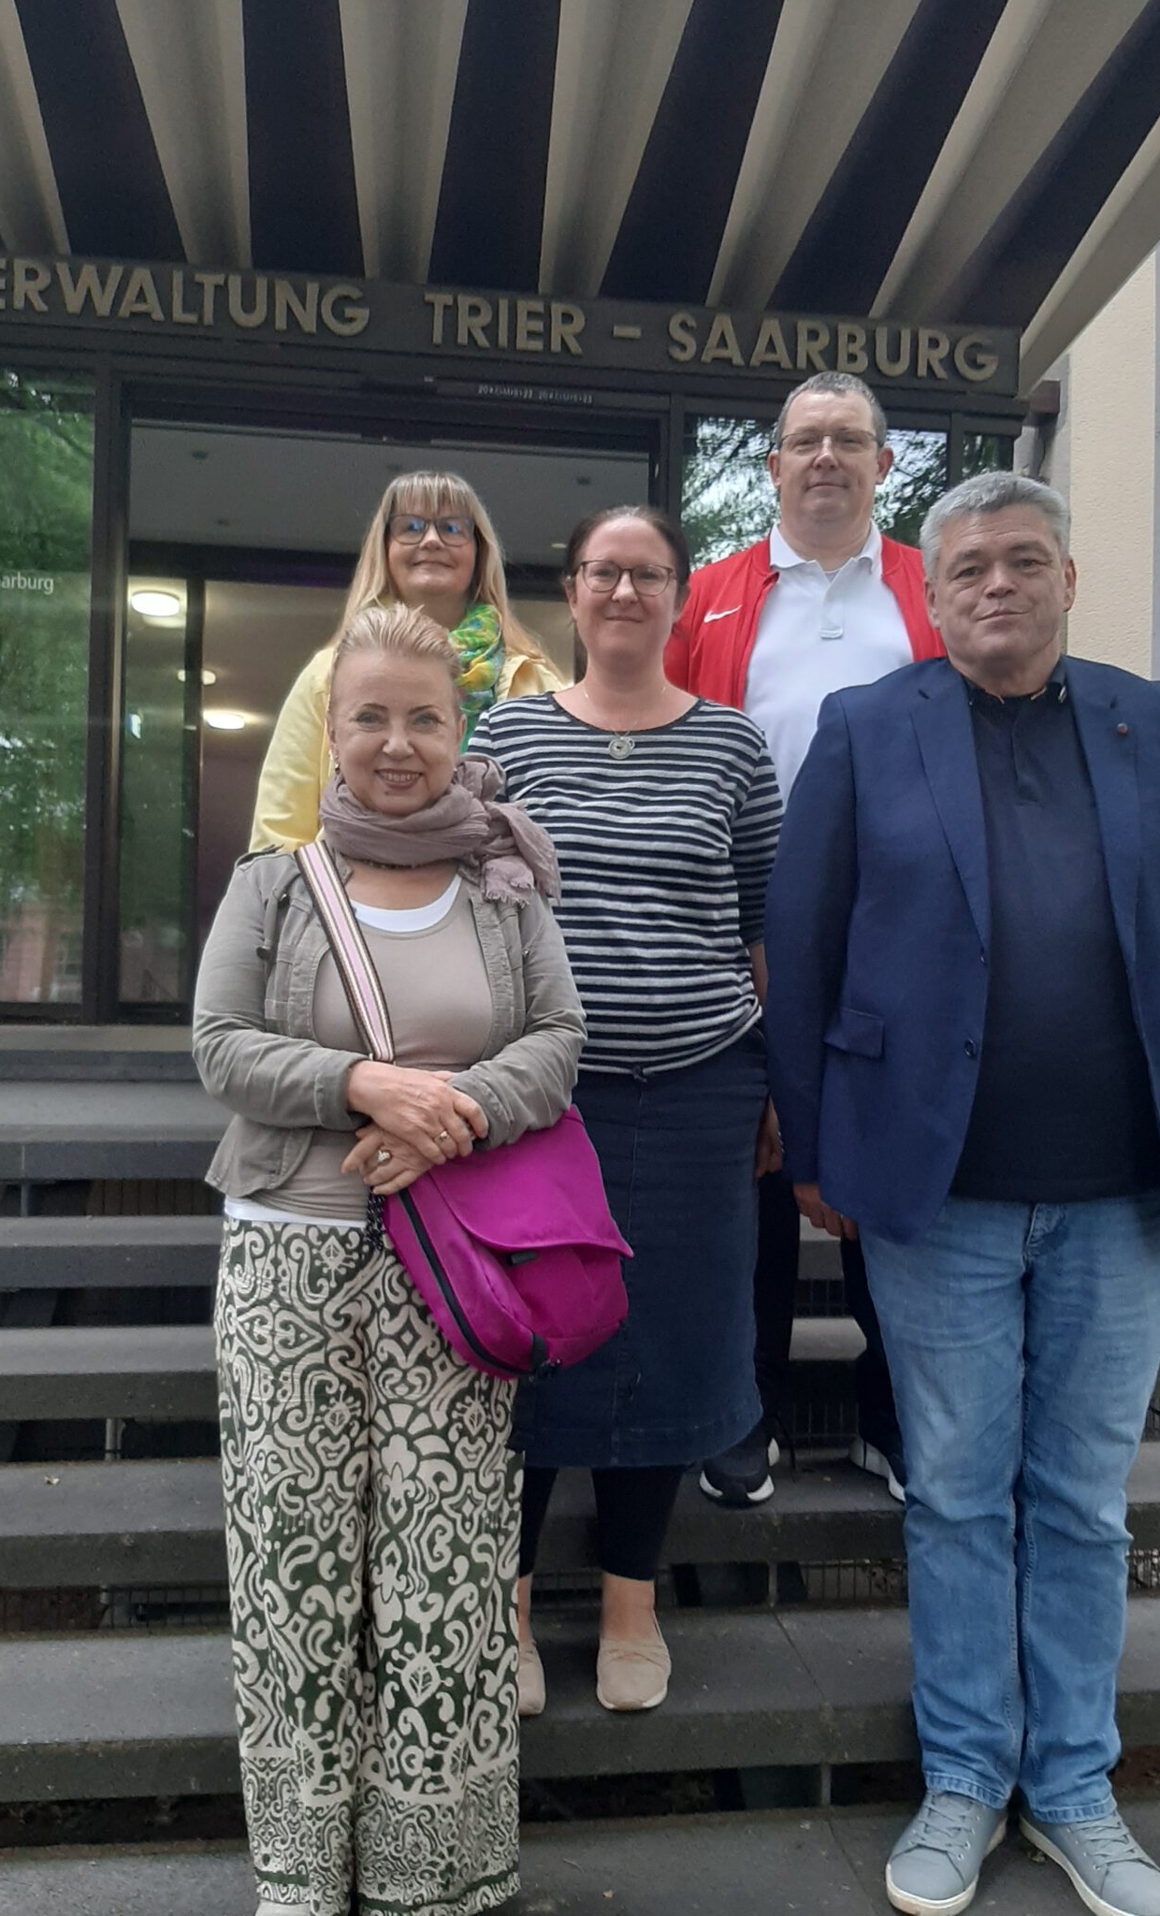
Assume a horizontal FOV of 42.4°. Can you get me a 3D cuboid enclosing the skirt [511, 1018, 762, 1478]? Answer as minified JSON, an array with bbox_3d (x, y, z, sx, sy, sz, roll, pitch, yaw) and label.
[{"bbox_3d":[0.045,0.385,2.130,0.450,0.610,0.330,1,0,-3],"label":"skirt"}]

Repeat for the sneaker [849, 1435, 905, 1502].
[{"bbox_3d":[0.545,0.795,2.430,0.110,0.110,0.300,1,0,-20],"label":"sneaker"}]

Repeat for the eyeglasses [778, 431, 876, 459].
[{"bbox_3d":[0.404,-0.805,2.400,0.150,0.041,0.140,1,0,11],"label":"eyeglasses"}]

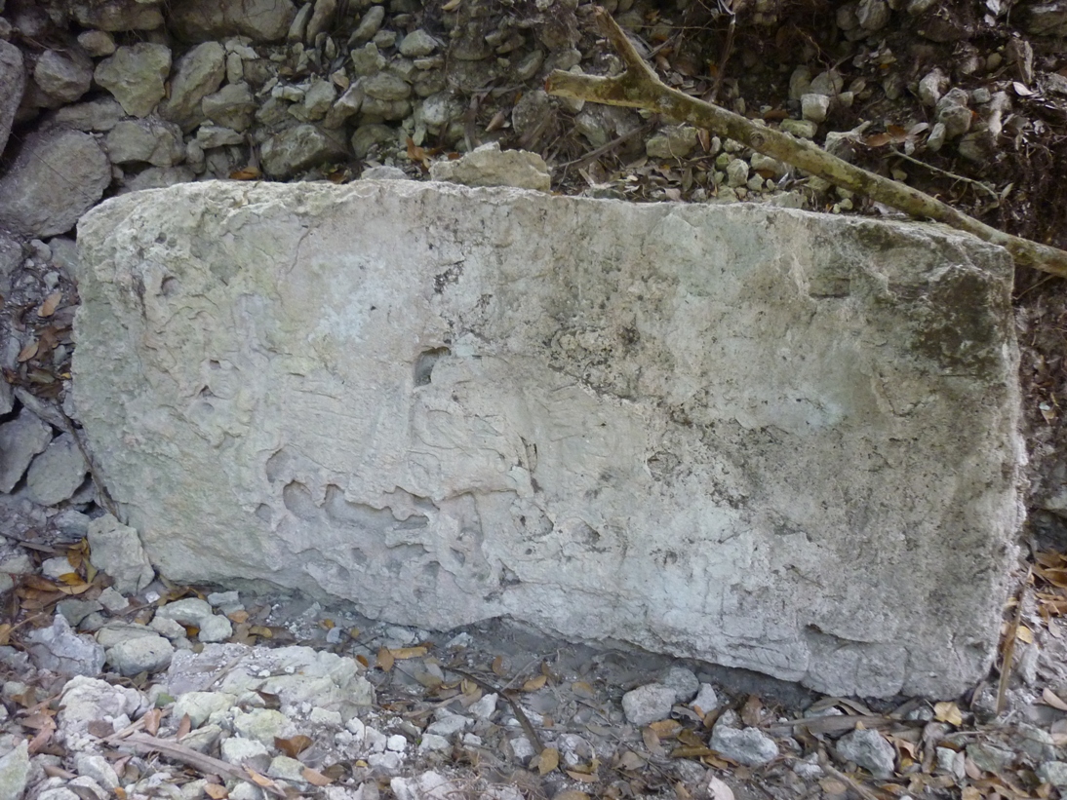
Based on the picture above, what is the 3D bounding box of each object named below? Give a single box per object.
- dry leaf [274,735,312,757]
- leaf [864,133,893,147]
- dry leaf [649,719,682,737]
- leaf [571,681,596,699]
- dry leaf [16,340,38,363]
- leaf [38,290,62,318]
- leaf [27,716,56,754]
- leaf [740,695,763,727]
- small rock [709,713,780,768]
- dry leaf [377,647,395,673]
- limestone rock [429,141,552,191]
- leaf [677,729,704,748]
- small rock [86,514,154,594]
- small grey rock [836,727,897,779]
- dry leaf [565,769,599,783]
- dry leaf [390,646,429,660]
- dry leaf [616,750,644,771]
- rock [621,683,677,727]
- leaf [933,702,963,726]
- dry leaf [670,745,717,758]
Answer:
[{"bbox_3d":[-0.453,0.650,1.920,0.070,0.015,0.036,0,44,-9],"label":"dry leaf"},{"bbox_3d":[0.899,-0.679,2.650,0.069,0.012,0.032,-14,61,4],"label":"leaf"},{"bbox_3d":[0.249,0.621,1.921,0.060,0.010,0.033,-1,31,-2],"label":"dry leaf"},{"bbox_3d":[0.093,0.541,1.899,0.050,0.012,0.029,22,35,31],"label":"leaf"},{"bbox_3d":[-1.215,-0.115,2.450,0.031,0.012,0.073,22,48,3],"label":"dry leaf"},{"bbox_3d":[-1.188,-0.235,2.500,0.036,0.010,0.072,29,64,15],"label":"leaf"},{"bbox_3d":[-0.919,0.634,1.900,0.030,0.014,0.063,24,43,10],"label":"leaf"},{"bbox_3d":[0.393,0.560,1.834,0.037,0.025,0.070,9,31,13],"label":"leaf"},{"bbox_3d":[0.371,0.596,1.781,0.119,0.070,0.090,2,30,0],"label":"small rock"},{"bbox_3d":[-0.281,0.496,1.944,0.033,0.015,0.059,-5,31,-11],"label":"dry leaf"},{"bbox_3d":[-0.100,-0.547,2.400,0.275,0.105,0.150,1,28,-3],"label":"limestone rock"},{"bbox_3d":[0.280,0.598,1.792,0.050,0.020,0.034,23,36,32],"label":"leaf"},{"bbox_3d":[-0.893,0.333,2.200,0.140,0.140,0.110,-11,31,-23],"label":"small rock"},{"bbox_3d":[0.599,0.635,1.835,0.100,0.066,0.072,13,28,25],"label":"small grey rock"},{"bbox_3d":[0.088,0.671,1.814,0.058,0.013,0.027,3,36,4],"label":"dry leaf"},{"bbox_3d":[-0.240,0.488,1.962,0.075,0.014,0.025,-5,31,-11],"label":"dry leaf"},{"bbox_3d":[0.176,0.655,1.848,0.059,0.010,0.034,-6,34,-8],"label":"dry leaf"},{"bbox_3d":[0.221,0.584,1.946,0.104,0.064,0.074,-2,26,-5],"label":"rock"},{"bbox_3d":[0.794,0.602,1.950,0.052,0.014,0.040,16,52,13],"label":"leaf"},{"bbox_3d":[0.279,0.612,1.767,0.082,0.018,0.027,0,30,-3],"label":"dry leaf"}]

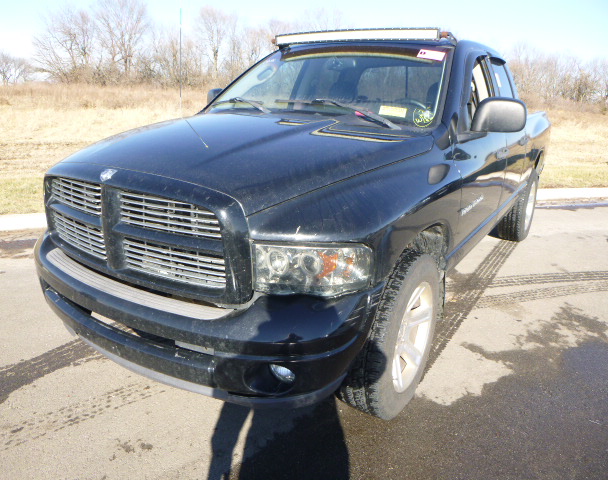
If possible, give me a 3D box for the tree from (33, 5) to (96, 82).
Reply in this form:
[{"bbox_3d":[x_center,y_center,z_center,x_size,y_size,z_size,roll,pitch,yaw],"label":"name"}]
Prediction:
[{"bbox_3d":[-26.766,-21.873,51.655,6.450,8.130,6.130,-6,19,-25],"label":"tree"}]

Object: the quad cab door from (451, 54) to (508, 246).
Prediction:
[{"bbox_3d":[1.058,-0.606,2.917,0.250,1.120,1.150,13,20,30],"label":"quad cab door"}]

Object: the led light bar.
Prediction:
[{"bbox_3d":[0.300,-1.365,3.082,1.250,0.085,0.150,13,20,30],"label":"led light bar"}]

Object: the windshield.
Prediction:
[{"bbox_3d":[0.153,-1.035,2.960,1.620,0.160,0.880,13,55,30],"label":"windshield"}]

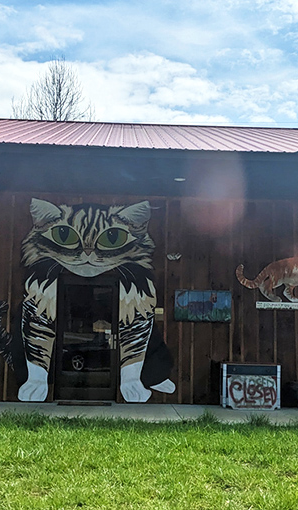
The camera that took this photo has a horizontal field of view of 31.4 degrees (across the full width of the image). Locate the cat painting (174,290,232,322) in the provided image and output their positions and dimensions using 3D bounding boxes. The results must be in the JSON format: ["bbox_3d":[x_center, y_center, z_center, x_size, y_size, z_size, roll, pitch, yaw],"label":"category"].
[{"bbox_3d":[0.895,0.847,8.733,0.928,0.507,0.040,1,-6,-2],"label":"cat painting"}]

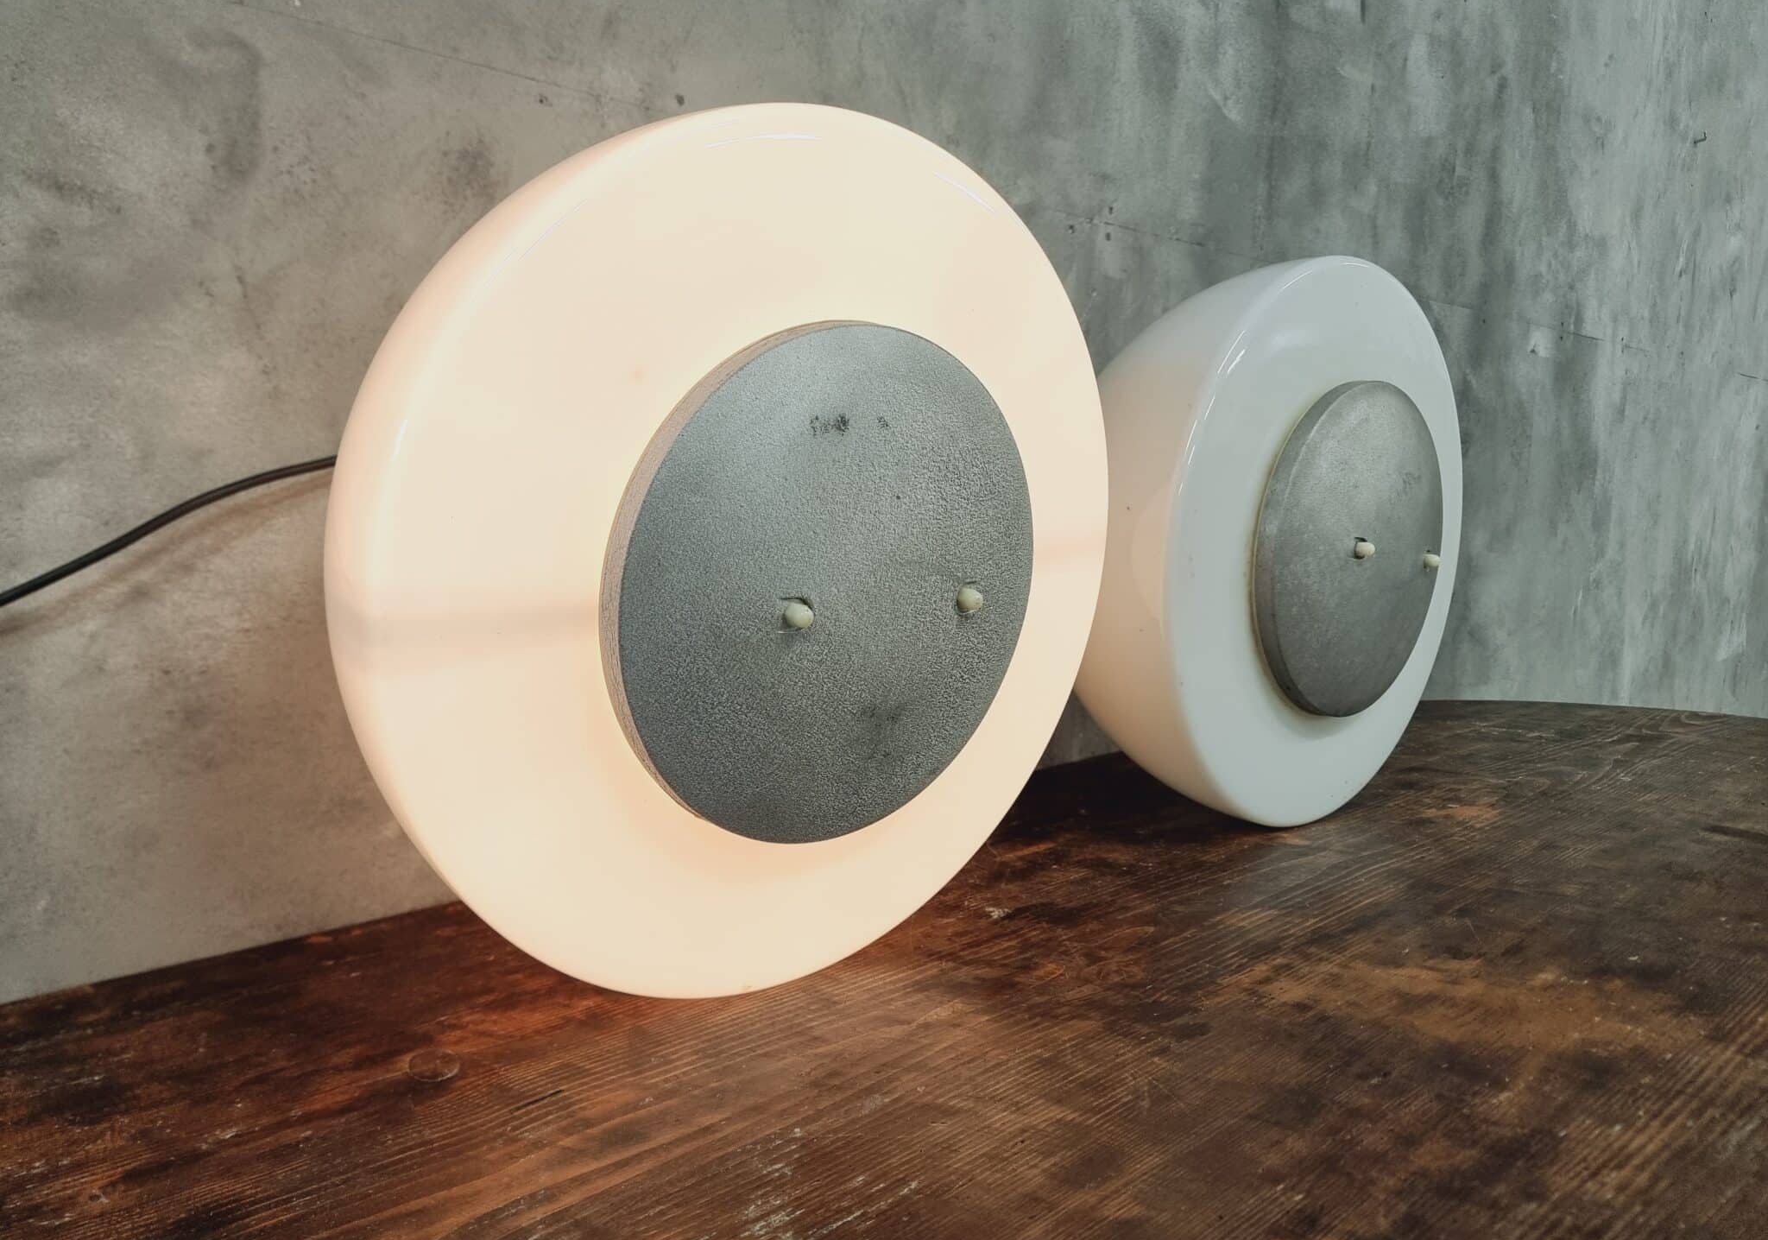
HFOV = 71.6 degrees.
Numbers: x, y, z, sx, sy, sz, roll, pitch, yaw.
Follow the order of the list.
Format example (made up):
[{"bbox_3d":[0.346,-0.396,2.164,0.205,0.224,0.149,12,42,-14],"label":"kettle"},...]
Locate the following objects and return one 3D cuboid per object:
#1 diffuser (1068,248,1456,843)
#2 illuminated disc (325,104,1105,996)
[{"bbox_3d":[0.250,-0.054,0.850,0.370,0.370,0.187,-5,10,-41],"label":"diffuser"},{"bbox_3d":[-0.070,-0.031,0.560,0.370,0.370,0.187,-5,17,-41],"label":"illuminated disc"}]

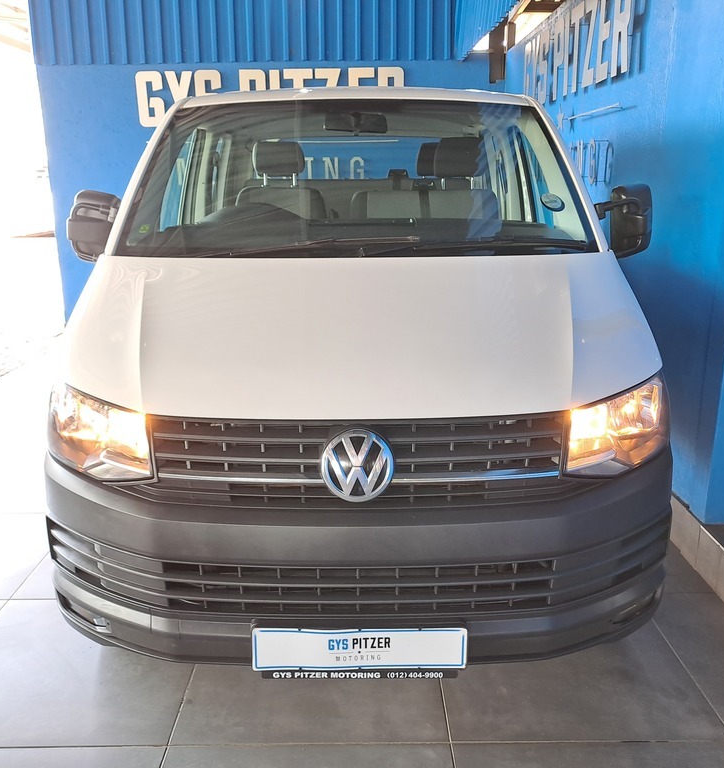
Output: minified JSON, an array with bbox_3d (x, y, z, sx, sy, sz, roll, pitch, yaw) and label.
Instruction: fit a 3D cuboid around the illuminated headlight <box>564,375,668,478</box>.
[{"bbox_3d":[0.682,0.098,1.953,0.370,0.210,0.290,0,15,0],"label":"illuminated headlight"}]

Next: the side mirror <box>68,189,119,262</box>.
[{"bbox_3d":[-1.028,-0.619,2.860,0.240,0.280,0.150,0,15,0],"label":"side mirror"}]

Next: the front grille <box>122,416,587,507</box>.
[{"bbox_3d":[-0.009,0.177,1.788,1.120,0.210,0.140,0,15,0],"label":"front grille"}]

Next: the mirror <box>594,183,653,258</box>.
[{"bbox_3d":[0.992,-0.634,2.869,0.240,0.280,0.150,0,15,0],"label":"mirror"}]

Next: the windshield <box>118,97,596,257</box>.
[{"bbox_3d":[-0.020,-0.742,2.671,1.650,0.800,0.130,0,-28,0],"label":"windshield"}]

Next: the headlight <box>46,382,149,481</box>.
[{"bbox_3d":[-0.698,0.108,1.947,0.370,0.210,0.290,0,15,0],"label":"headlight"}]

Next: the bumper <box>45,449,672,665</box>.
[{"bbox_3d":[-0.008,0.452,1.990,1.840,0.450,0.470,0,15,0],"label":"bumper"}]

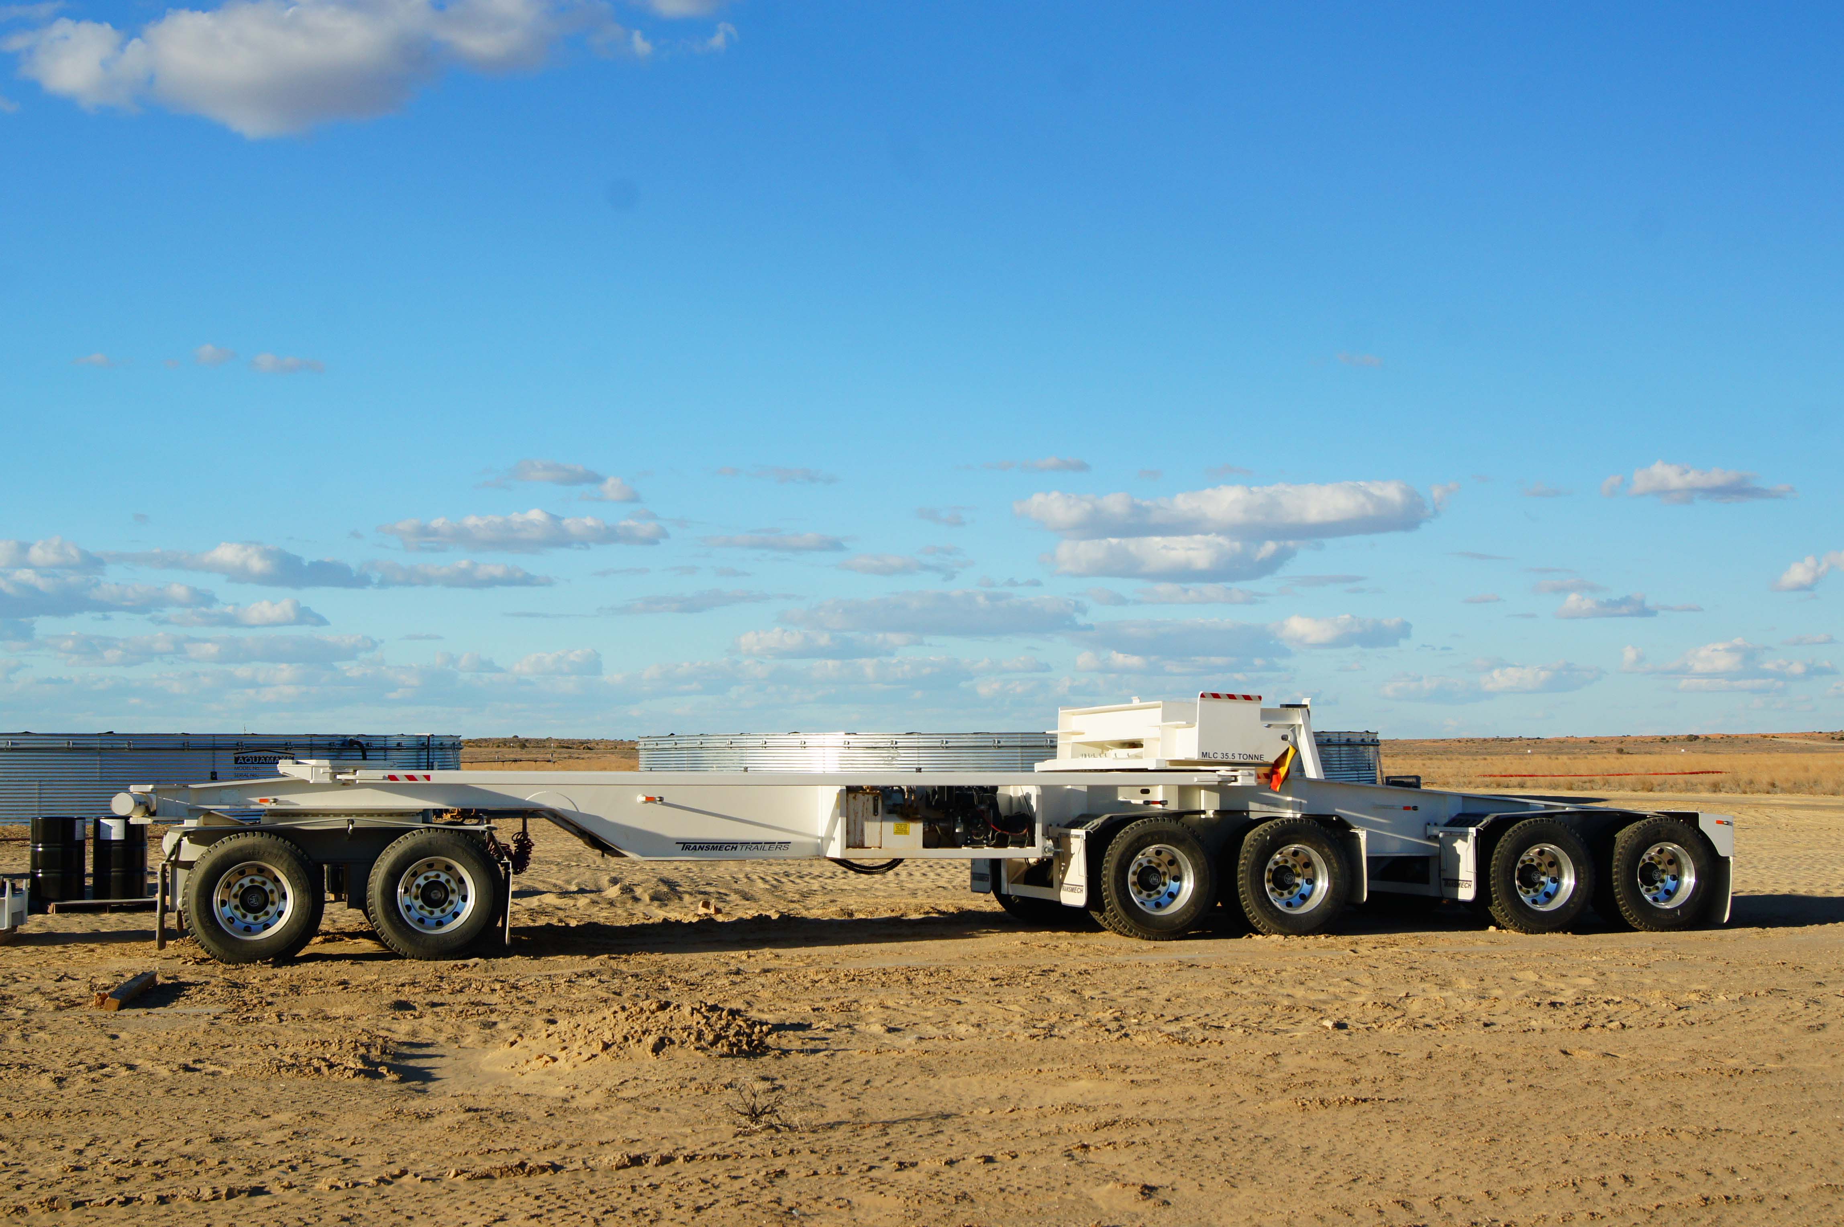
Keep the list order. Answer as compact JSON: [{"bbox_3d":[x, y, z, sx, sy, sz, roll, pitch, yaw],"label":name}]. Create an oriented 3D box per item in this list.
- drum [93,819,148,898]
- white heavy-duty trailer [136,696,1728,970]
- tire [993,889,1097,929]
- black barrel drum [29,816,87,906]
[{"bbox_3d":[-8.950,2.730,25.750,0.585,0.885,0.585,0,-3,0],"label":"drum"},{"bbox_3d":[0.240,1.805,20.750,14.000,2.120,3.200,1,-3,-16],"label":"white heavy-duty trailer"},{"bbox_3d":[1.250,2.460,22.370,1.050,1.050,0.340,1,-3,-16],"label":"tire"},{"bbox_3d":[-9.530,2.700,25.400,0.585,0.885,0.585,0,-3,0],"label":"black barrel drum"}]

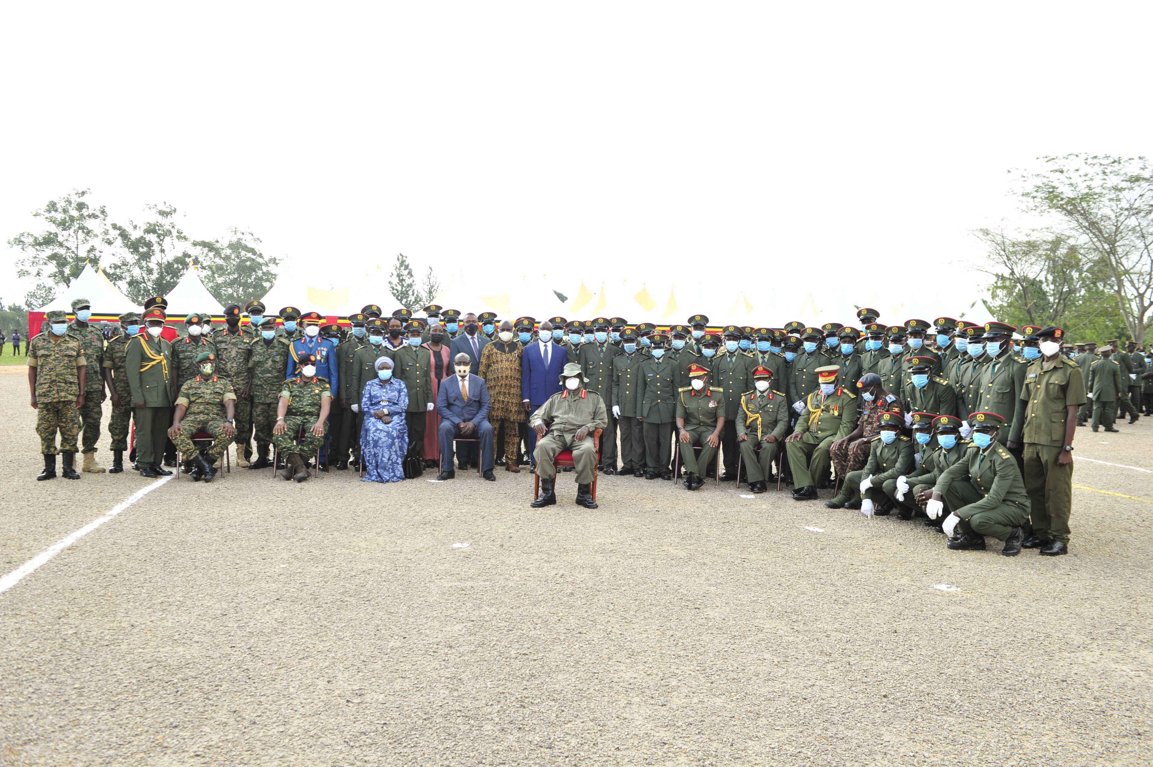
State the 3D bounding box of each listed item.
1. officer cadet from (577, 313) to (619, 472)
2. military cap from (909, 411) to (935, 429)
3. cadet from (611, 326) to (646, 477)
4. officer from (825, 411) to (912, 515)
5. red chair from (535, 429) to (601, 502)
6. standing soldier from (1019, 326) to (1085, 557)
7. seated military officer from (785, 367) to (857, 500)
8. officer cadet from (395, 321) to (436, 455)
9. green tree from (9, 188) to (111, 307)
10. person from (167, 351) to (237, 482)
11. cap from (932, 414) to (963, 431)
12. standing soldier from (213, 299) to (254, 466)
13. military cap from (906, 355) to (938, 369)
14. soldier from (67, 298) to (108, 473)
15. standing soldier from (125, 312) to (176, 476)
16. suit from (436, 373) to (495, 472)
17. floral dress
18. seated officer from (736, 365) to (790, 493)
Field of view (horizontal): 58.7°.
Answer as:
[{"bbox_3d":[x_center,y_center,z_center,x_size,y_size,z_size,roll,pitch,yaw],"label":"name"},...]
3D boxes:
[{"bbox_3d":[0.274,0.147,12.231,0.510,1.864,0.320,1,2,0],"label":"officer cadet"},{"bbox_3d":[3.216,0.345,9.450,0.280,0.140,0.255,-1,3,-45],"label":"military cap"},{"bbox_3d":[0.631,0.208,12.270,0.470,1.754,0.310,1,2,3],"label":"cadet"},{"bbox_3d":[2.809,0.734,9.779,0.630,0.970,0.760,3,3,38],"label":"officer"},{"bbox_3d":[-0.081,0.629,10.250,0.660,1.000,0.660,2,2,8],"label":"red chair"},{"bbox_3d":[3.733,0.428,8.062,0.300,1.756,0.470,0,3,-38],"label":"standing soldier"},{"bbox_3d":[2.625,0.488,10.851,0.700,1.360,0.860,3,3,27],"label":"seated military officer"},{"bbox_3d":[-1.918,0.139,12.150,0.520,1.740,0.330,1,2,-9],"label":"officer cadet"},{"bbox_3d":[-40.235,-8.666,79.768,7.600,12.805,7.400,0,2,-27],"label":"green tree"},{"bbox_3d":[-3.949,0.330,10.852,0.720,1.340,0.860,1,3,-20],"label":"person"},{"bbox_3d":[3.242,0.346,8.950,0.265,0.140,0.280,3,3,32],"label":"cap"},{"bbox_3d":[-3.902,0.047,11.661,0.490,1.840,0.340,1,3,-16],"label":"standing soldier"},{"bbox_3d":[3.103,-0.186,9.200,0.255,0.145,0.280,3,3,36],"label":"military cap"},{"bbox_3d":[-5.382,0.021,11.220,0.520,1.870,0.360,0,3,-40],"label":"soldier"},{"bbox_3d":[-4.581,0.088,11.050,0.380,1.790,0.540,3,3,40],"label":"standing soldier"},{"bbox_3d":[-1.262,0.447,11.620,0.640,1.080,0.700,1,2,-7],"label":"suit"},{"bbox_3d":[-2.142,0.492,11.408,0.520,1.128,0.700,1,2,-3],"label":"floral dress"},{"bbox_3d":[2.052,0.480,11.246,0.580,1.347,0.780,2,2,11],"label":"seated officer"}]

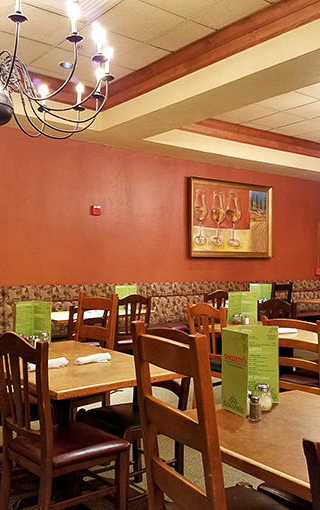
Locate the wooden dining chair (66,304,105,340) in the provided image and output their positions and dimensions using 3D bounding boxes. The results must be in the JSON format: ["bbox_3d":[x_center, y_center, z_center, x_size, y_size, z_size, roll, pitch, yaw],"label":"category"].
[{"bbox_3d":[-0.807,0.930,5.090,0.440,0.890,0.480,1,-2,-36],"label":"wooden dining chair"}]

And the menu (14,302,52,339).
[{"bbox_3d":[-0.785,0.432,3.150,0.235,0.279,0.150,0,-1,-5],"label":"menu"}]

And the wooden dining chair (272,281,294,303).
[{"bbox_3d":[1.150,0.822,5.500,0.480,1.060,0.430,0,0,44],"label":"wooden dining chair"}]

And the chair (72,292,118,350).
[{"bbox_3d":[-0.590,0.801,3.445,0.480,1.075,0.420,1,-2,-44],"label":"chair"}]

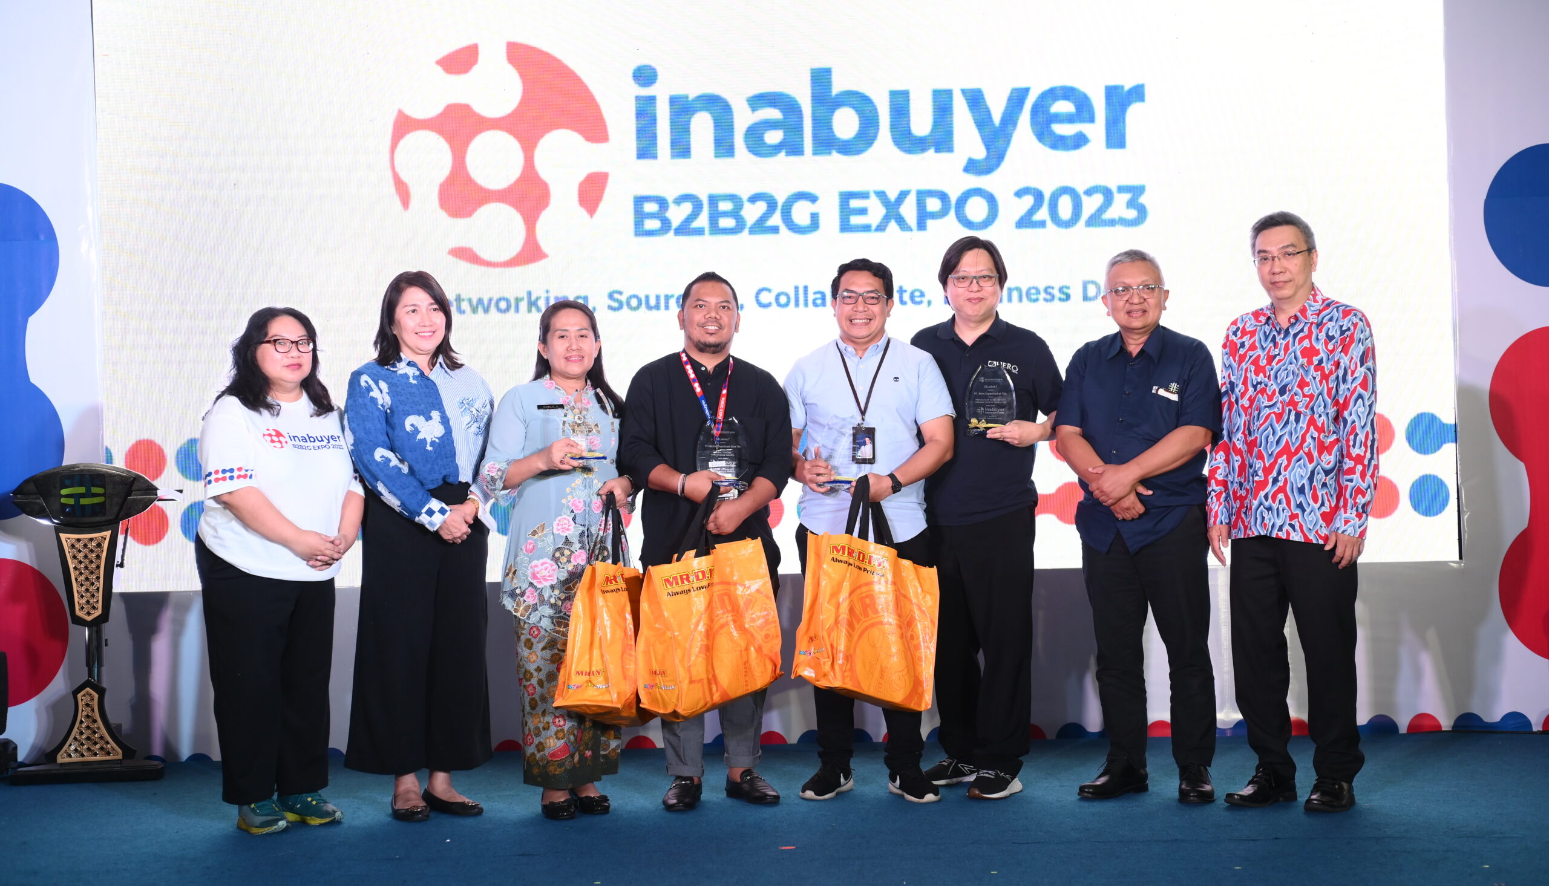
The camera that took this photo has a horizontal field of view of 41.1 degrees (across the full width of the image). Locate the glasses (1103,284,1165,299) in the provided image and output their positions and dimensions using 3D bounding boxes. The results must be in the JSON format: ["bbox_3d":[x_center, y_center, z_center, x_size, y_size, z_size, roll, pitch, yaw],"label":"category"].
[{"bbox_3d":[1.069,-0.446,6.105,0.155,0.044,0.140,-5,2,10],"label":"glasses"}]

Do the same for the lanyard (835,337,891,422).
[{"bbox_3d":[0.267,-0.192,6.240,0.165,0.255,0.160,-1,0,5],"label":"lanyard"}]

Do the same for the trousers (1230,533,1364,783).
[{"bbox_3d":[1.509,0.527,5.978,0.385,0.870,0.270,-1,1,25],"label":"trousers"}]

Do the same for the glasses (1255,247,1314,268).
[{"bbox_3d":[1.462,-0.533,5.929,0.142,0.040,0.140,-5,3,29],"label":"glasses"}]

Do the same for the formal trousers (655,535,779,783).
[{"bbox_3d":[-0.174,0.604,6.260,0.380,0.840,0.280,-1,0,-6],"label":"formal trousers"}]

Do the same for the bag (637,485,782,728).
[{"bbox_3d":[-0.188,0.471,5.980,0.380,0.650,0.180,-5,0,-32],"label":"bag"}]

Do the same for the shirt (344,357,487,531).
[{"bbox_3d":[-1.044,0.005,6.066,0.415,0.520,0.300,-2,1,-27],"label":"shirt"}]

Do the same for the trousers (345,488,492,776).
[{"bbox_3d":[-1.065,0.557,6.190,0.420,0.870,0.320,-1,0,-30],"label":"trousers"}]

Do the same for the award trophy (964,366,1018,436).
[{"bbox_3d":[0.652,-0.129,6.200,0.152,0.212,0.055,-1,0,5],"label":"award trophy"}]

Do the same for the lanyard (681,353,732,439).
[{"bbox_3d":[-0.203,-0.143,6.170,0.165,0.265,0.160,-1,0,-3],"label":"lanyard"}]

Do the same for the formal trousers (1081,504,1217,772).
[{"bbox_3d":[1.115,0.546,6.145,0.390,0.830,0.260,-1,1,20],"label":"formal trousers"}]

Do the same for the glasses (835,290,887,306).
[{"bbox_3d":[0.262,-0.438,6.250,0.146,0.046,0.140,-1,0,2],"label":"glasses"}]

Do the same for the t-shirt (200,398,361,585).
[{"bbox_3d":[-1.454,0.133,6.070,0.490,0.560,0.340,-1,0,-33],"label":"t-shirt"}]

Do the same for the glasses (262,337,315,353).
[{"bbox_3d":[-1.396,-0.279,5.939,0.140,0.044,0.140,-2,1,-27],"label":"glasses"}]

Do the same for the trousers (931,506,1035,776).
[{"bbox_3d":[0.648,0.598,6.440,0.360,0.890,0.290,-1,0,25],"label":"trousers"}]

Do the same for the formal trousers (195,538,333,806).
[{"bbox_3d":[-1.481,0.621,6.007,0.385,0.830,0.300,-2,1,-30],"label":"formal trousers"}]

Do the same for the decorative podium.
[{"bbox_3d":[-2.353,0.611,7.070,0.500,1.070,0.400,-1,0,-12],"label":"decorative podium"}]

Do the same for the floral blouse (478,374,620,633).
[{"bbox_3d":[-0.661,0.189,6.140,0.430,0.750,0.310,-1,0,-26],"label":"floral blouse"}]

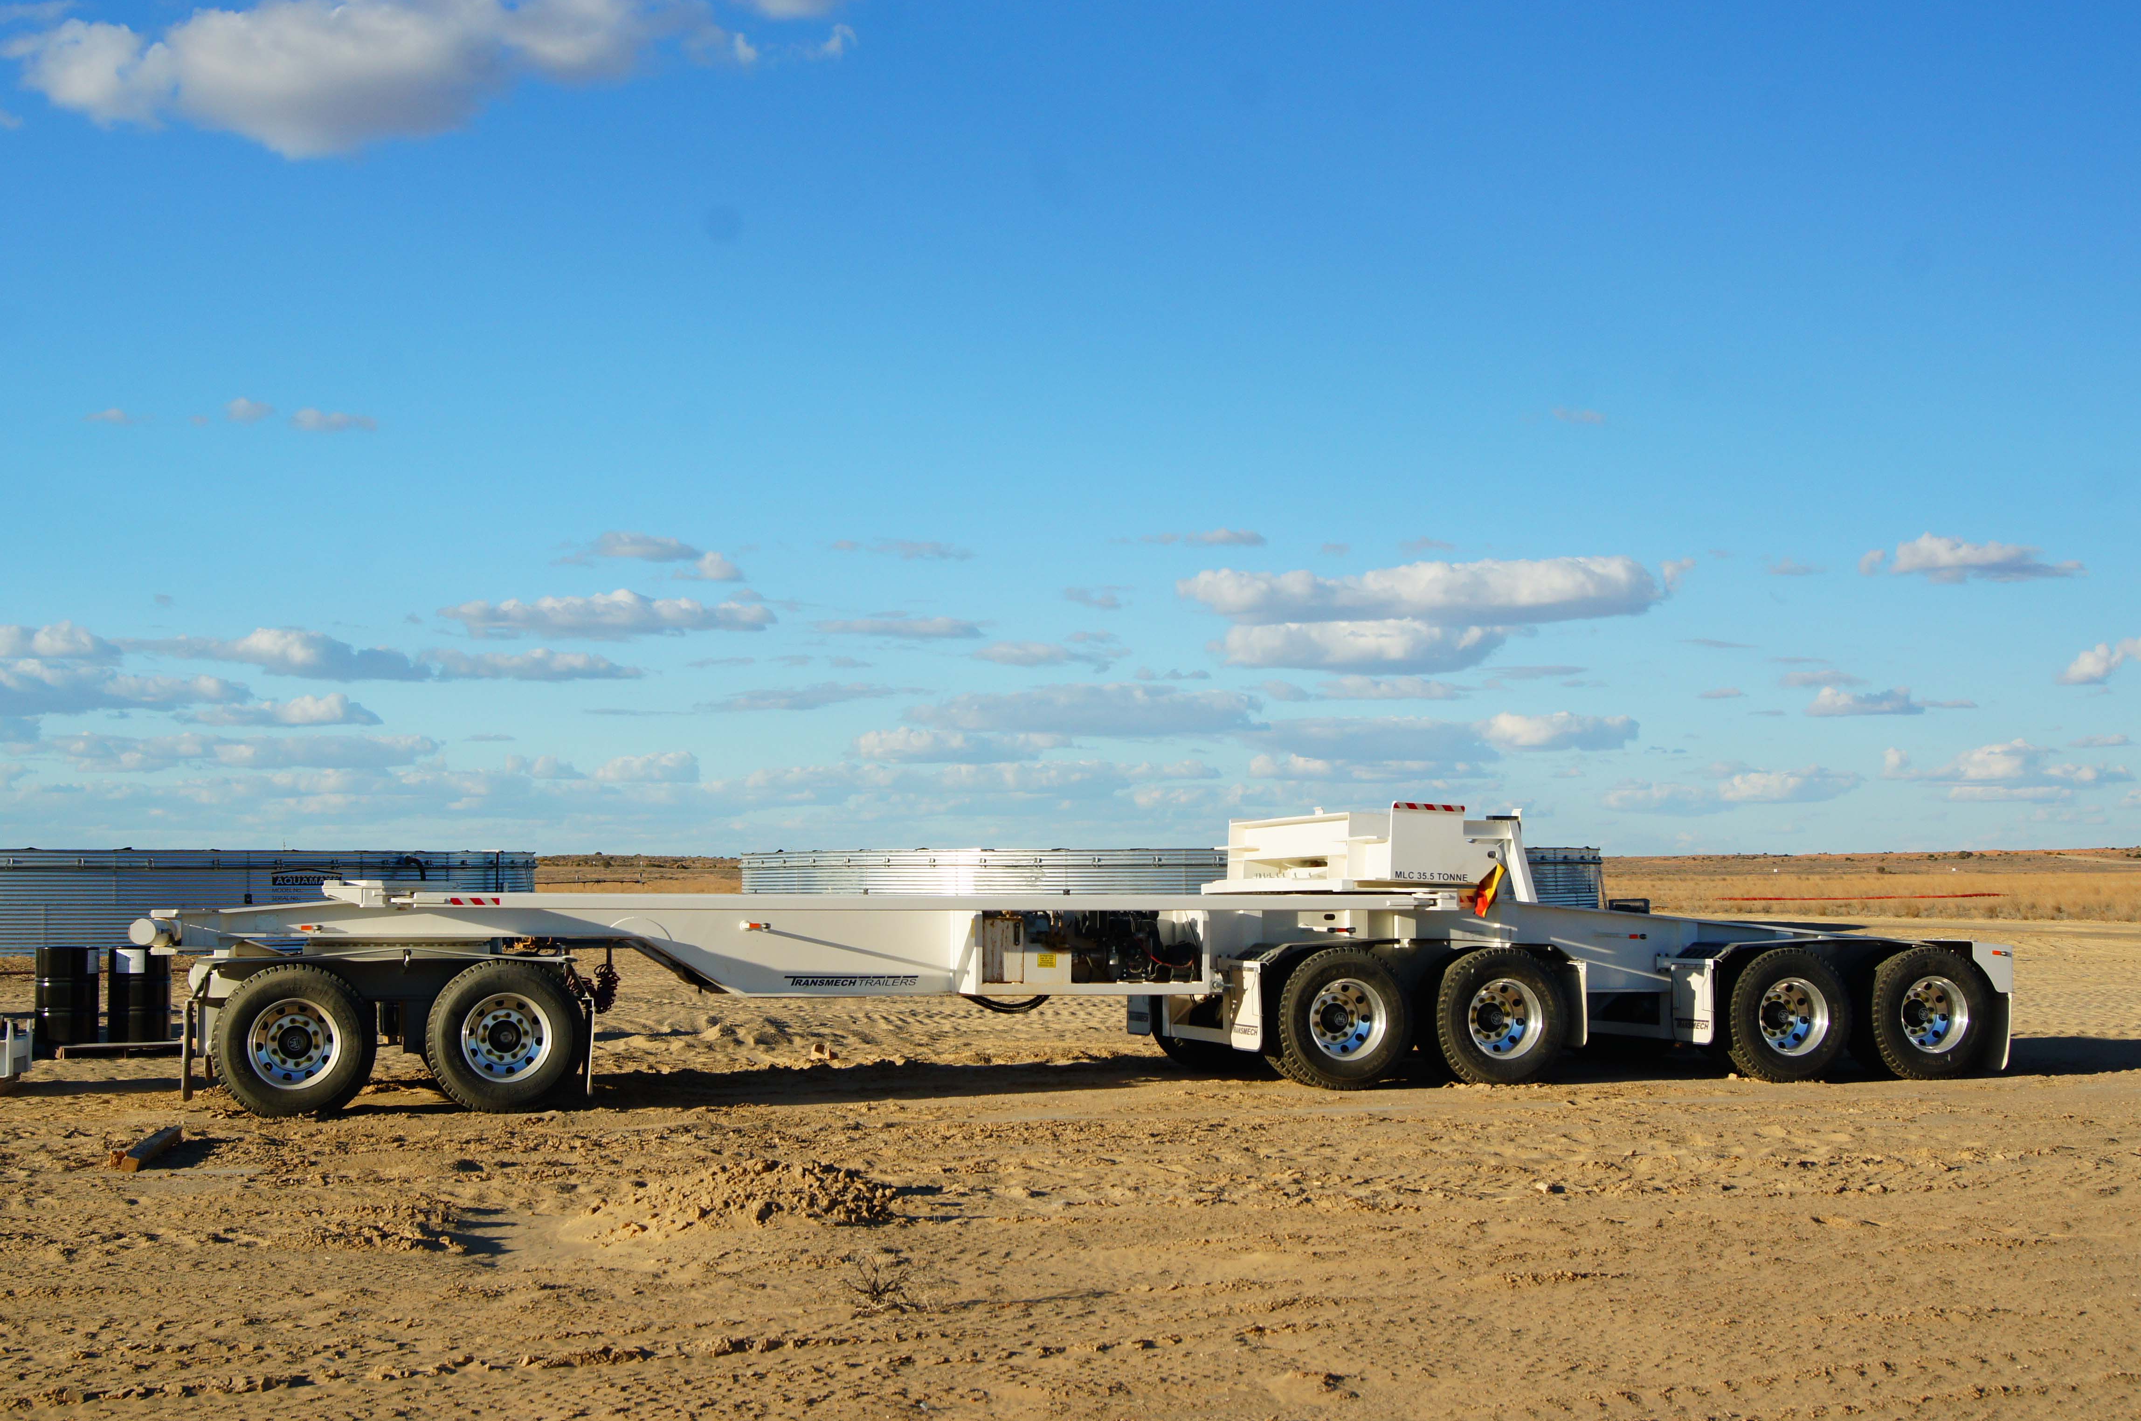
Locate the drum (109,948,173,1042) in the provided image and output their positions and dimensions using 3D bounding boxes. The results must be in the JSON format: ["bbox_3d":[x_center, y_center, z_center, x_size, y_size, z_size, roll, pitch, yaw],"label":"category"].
[{"bbox_3d":[-8.950,2.730,25.750,0.585,0.885,0.585,0,-3,0],"label":"drum"}]

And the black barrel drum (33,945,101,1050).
[{"bbox_3d":[-9.530,2.700,25.400,0.585,0.885,0.585,0,-3,0],"label":"black barrel drum"}]

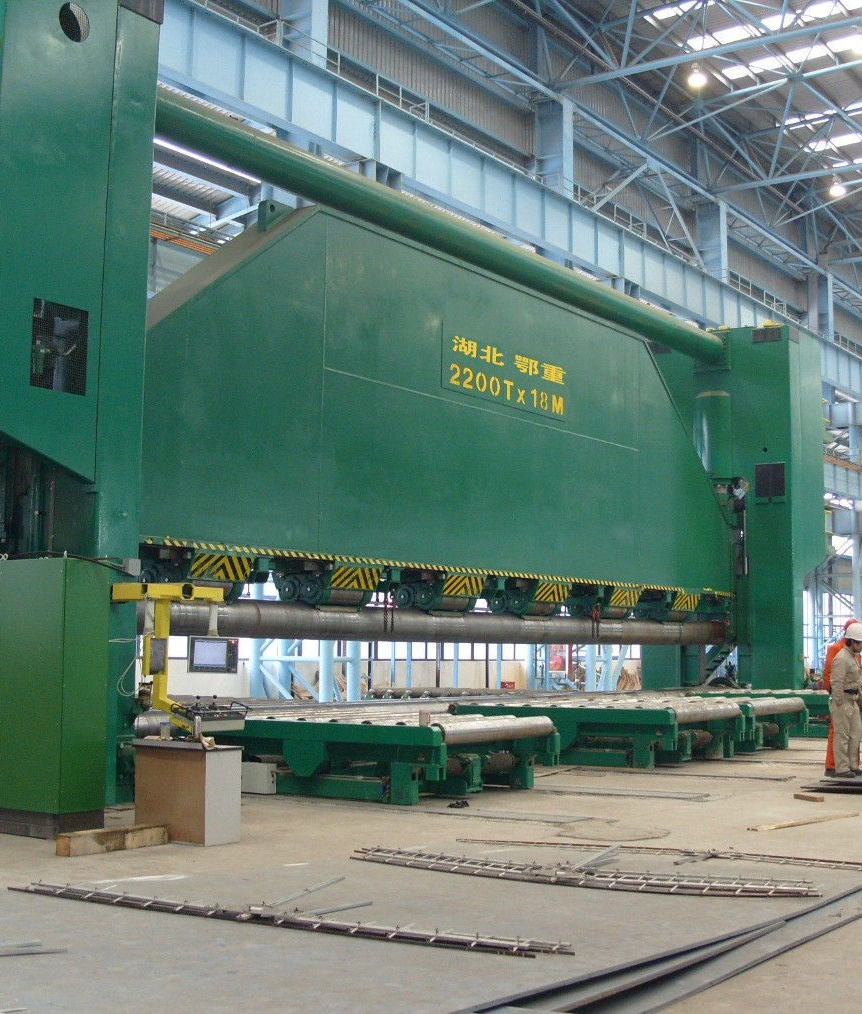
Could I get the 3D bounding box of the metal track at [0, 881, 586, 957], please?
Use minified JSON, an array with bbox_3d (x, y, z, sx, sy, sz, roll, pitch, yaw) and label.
[{"bbox_3d":[-0.967,2.316,7.820,3.718,0.070,0.240,-2,-6,28],"label":"metal track"}]

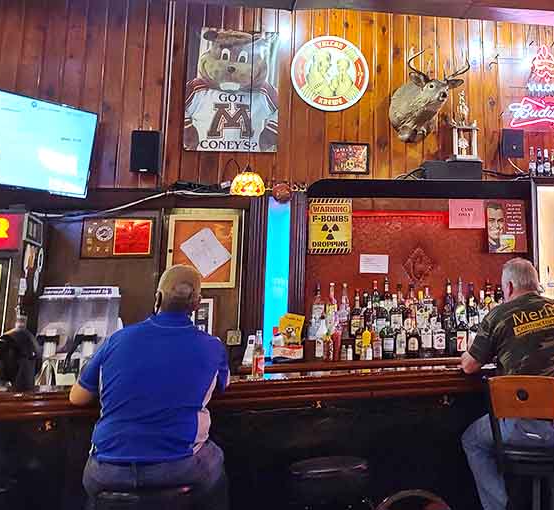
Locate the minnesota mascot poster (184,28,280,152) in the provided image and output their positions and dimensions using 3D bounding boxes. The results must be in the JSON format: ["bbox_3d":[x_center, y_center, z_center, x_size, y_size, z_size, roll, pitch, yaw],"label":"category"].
[{"bbox_3d":[-0.336,-1.229,3.680,0.690,0.915,0.020,2,-7,-9],"label":"minnesota mascot poster"}]

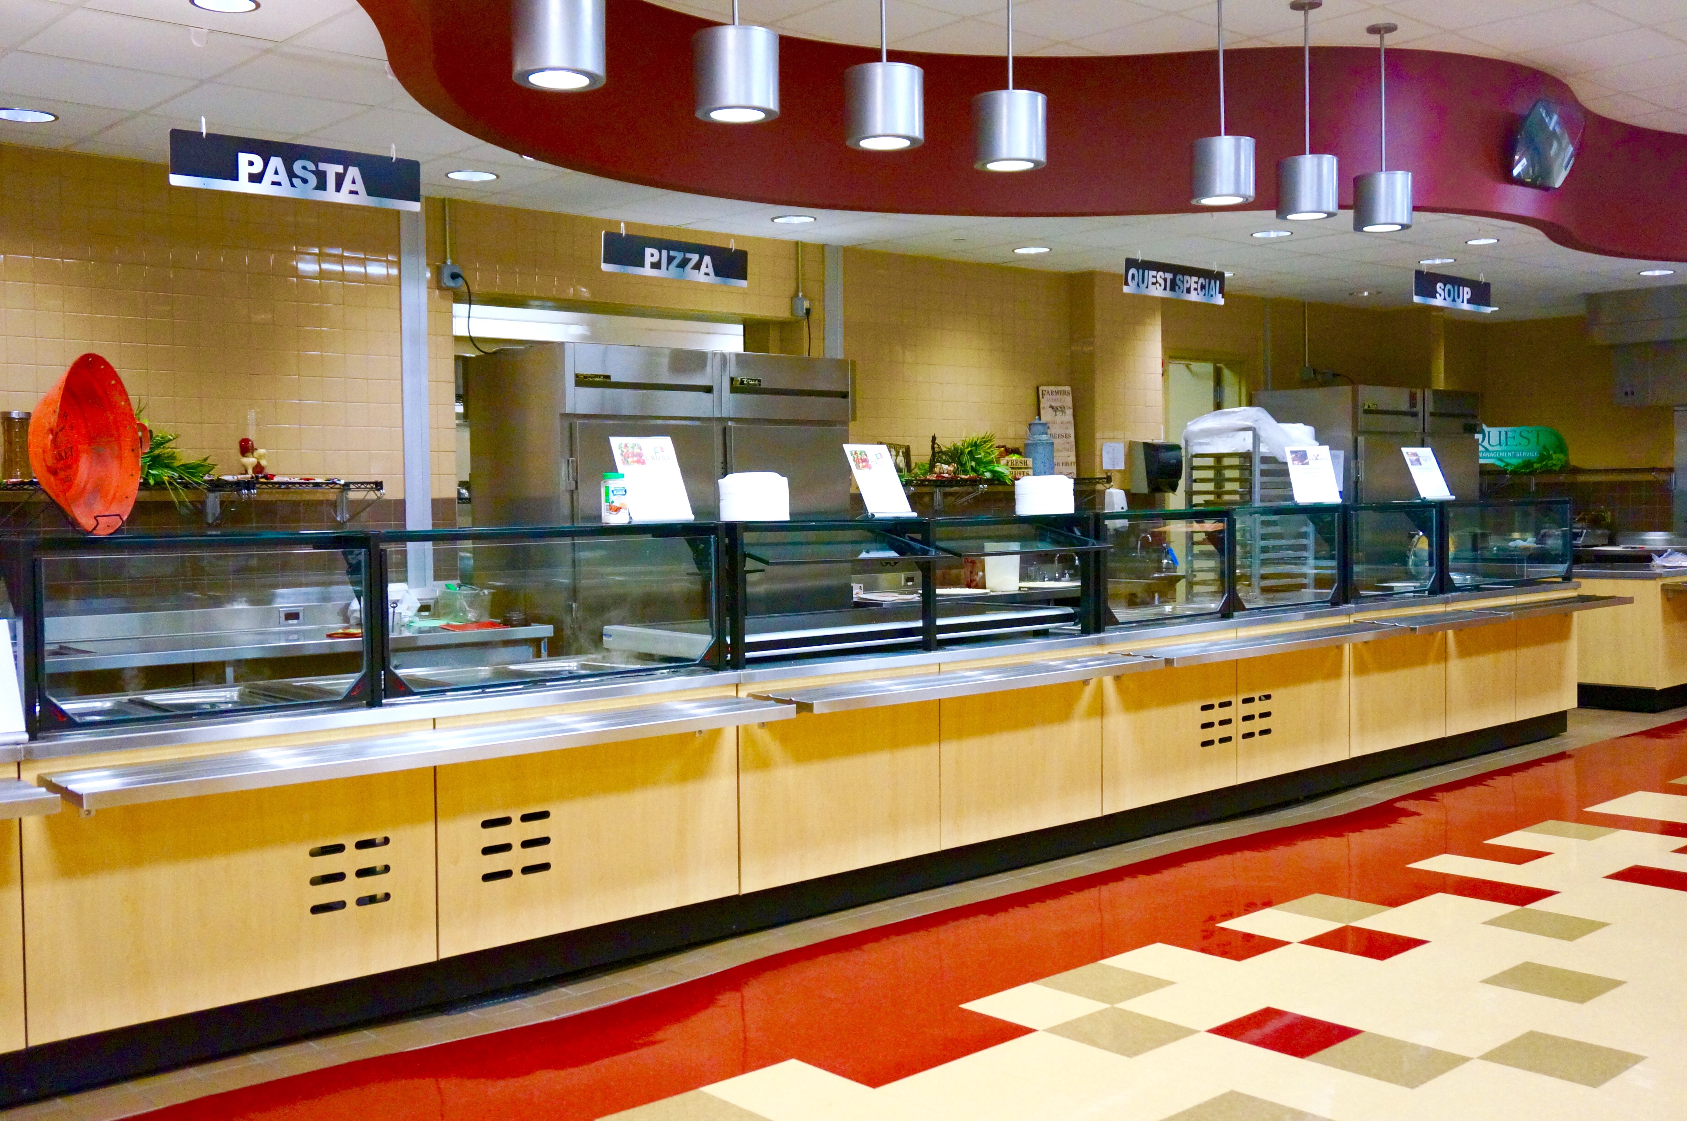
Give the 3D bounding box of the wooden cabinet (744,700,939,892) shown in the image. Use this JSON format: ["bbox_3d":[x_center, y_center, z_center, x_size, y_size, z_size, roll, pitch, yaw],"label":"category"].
[{"bbox_3d":[-0.192,0.709,5.952,0.918,0.673,0.580,-3,3,-42],"label":"wooden cabinet"}]

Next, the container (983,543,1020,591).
[{"bbox_3d":[0.873,0.031,9.283,0.193,0.261,0.183,-1,2,5],"label":"container"}]

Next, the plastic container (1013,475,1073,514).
[{"bbox_3d":[0.798,-0.262,6.675,0.235,0.160,0.235,-1,2,7],"label":"plastic container"}]

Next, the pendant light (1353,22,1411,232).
[{"bbox_3d":[2.392,-1.918,7.476,0.257,0.880,0.257,-3,3,-42],"label":"pendant light"}]

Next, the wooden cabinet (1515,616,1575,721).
[{"bbox_3d":[3.675,0.505,9.475,0.737,0.673,0.580,-3,3,-42],"label":"wooden cabinet"}]

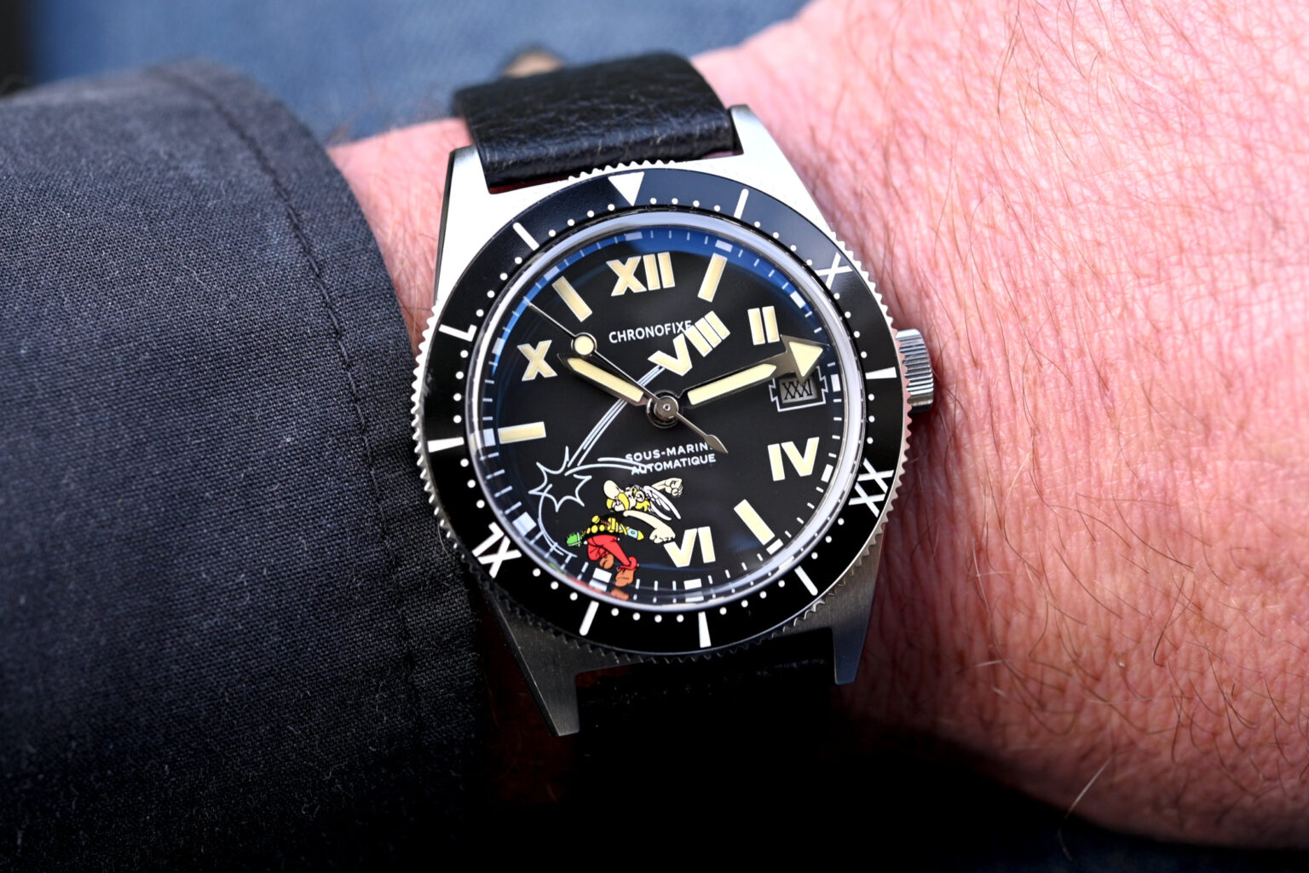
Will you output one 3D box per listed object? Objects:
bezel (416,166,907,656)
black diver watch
[{"bbox_3d":[0.001,-0.002,0.169,0.038,0.004,0.038,-9,87,-8],"label":"bezel"},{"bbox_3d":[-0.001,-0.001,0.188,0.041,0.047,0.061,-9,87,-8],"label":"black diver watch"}]

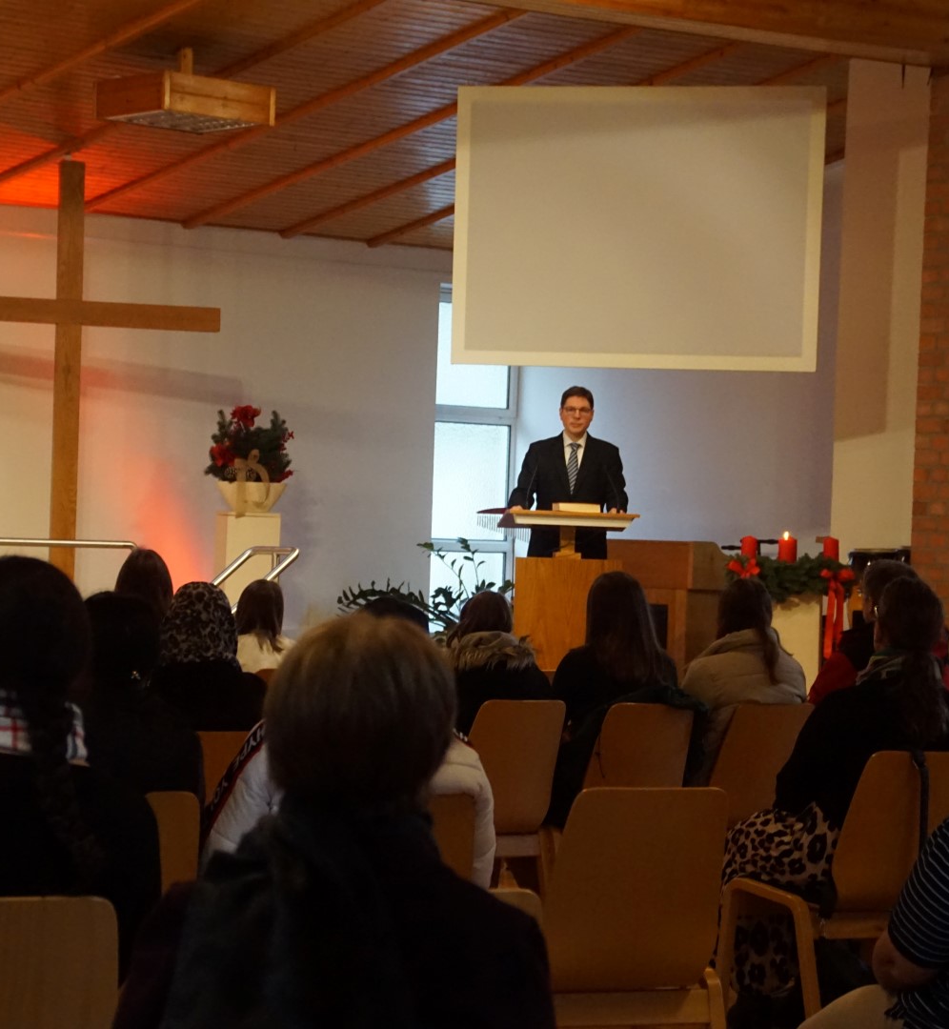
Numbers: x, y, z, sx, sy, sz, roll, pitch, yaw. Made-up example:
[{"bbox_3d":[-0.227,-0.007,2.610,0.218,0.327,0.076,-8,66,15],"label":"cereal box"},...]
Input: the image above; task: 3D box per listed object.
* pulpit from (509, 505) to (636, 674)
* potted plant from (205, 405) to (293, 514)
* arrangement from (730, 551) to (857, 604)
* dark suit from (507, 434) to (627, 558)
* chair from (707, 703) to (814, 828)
[{"bbox_3d":[0.451,0.521,16.997,0.620,1.100,0.480,2,0,-8],"label":"pulpit"},{"bbox_3d":[-1.411,-0.347,22.000,0.530,0.670,0.480,2,0,-12],"label":"potted plant"},{"bbox_3d":[1.477,0.298,16.400,0.570,0.250,0.520,2,0,-10],"label":"arrangement"},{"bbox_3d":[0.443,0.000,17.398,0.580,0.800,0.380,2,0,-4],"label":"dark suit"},{"bbox_3d":[0.759,1.012,11.097,0.490,0.855,0.520,2,0,-40],"label":"chair"}]

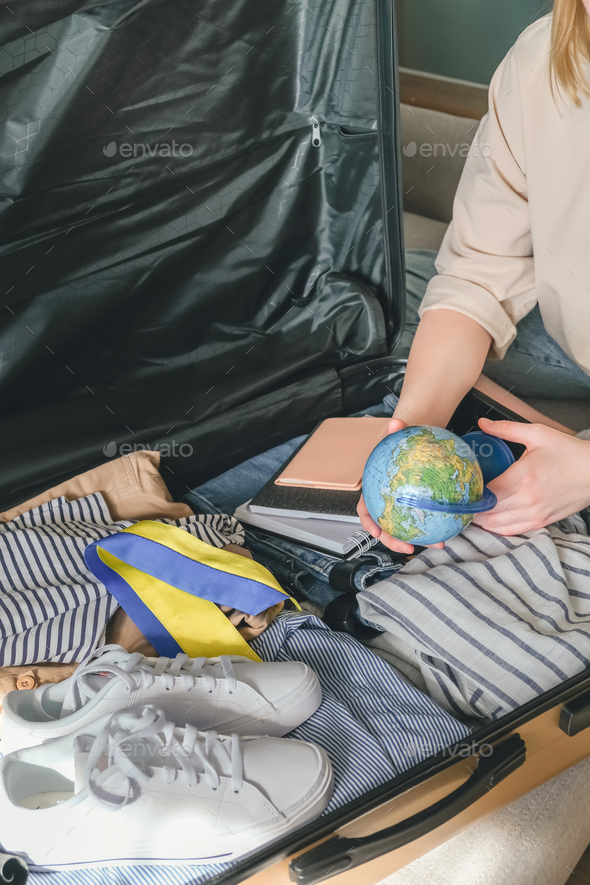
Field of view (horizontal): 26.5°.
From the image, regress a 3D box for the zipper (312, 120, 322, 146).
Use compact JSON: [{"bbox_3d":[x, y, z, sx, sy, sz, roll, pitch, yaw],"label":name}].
[{"bbox_3d":[0.024,-0.337,1.370,0.009,0.028,0.005,-14,35,-18],"label":"zipper"}]

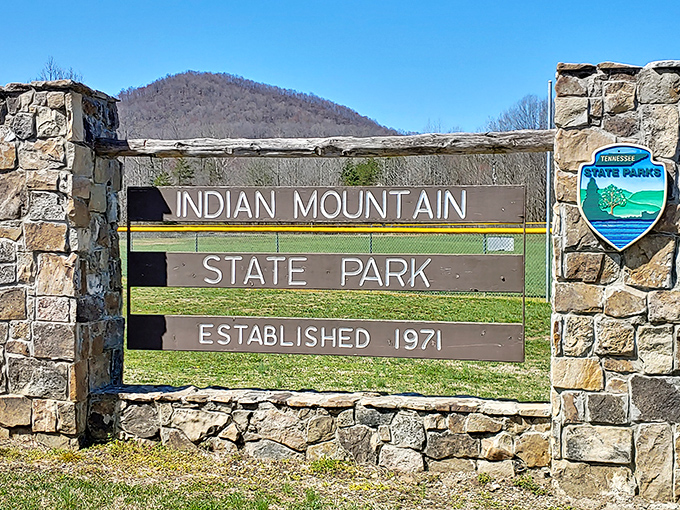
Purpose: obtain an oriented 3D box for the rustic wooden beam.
[{"bbox_3d":[-0.174,-0.733,5.480,3.120,0.145,0.150,0,2,10],"label":"rustic wooden beam"}]

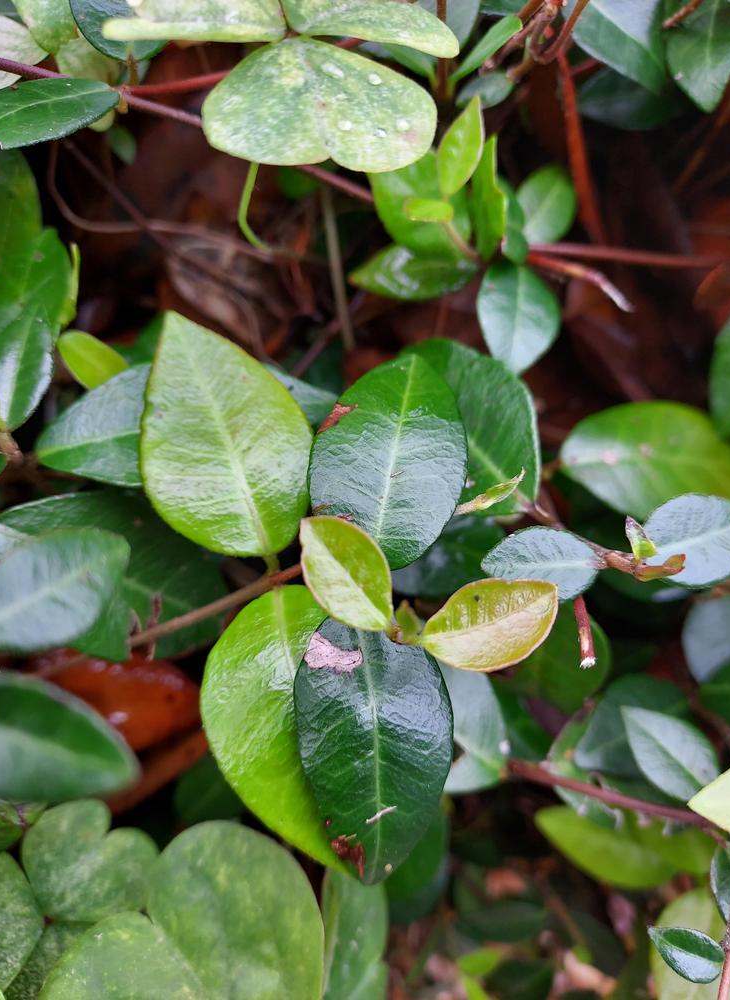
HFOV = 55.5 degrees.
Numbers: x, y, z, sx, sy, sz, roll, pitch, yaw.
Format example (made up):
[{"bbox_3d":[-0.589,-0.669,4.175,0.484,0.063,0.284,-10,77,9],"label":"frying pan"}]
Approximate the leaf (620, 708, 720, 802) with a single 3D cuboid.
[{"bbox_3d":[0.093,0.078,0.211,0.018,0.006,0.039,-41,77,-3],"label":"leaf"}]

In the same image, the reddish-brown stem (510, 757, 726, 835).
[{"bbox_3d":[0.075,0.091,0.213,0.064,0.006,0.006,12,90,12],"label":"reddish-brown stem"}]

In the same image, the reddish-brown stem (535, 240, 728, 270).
[{"bbox_3d":[0.098,-0.090,0.256,0.077,0.004,0.004,0,60,-9],"label":"reddish-brown stem"}]

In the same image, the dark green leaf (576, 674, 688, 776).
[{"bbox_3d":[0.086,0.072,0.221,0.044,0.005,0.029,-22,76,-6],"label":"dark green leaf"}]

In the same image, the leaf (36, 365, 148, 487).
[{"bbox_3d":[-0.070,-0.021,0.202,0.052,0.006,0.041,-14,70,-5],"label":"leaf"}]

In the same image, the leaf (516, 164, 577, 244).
[{"bbox_3d":[0.067,-0.107,0.253,0.023,0.007,0.032,26,86,0],"label":"leaf"}]

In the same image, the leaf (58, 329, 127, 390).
[{"bbox_3d":[-0.092,-0.044,0.235,0.030,0.007,0.019,37,84,-4],"label":"leaf"}]

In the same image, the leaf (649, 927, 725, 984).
[{"bbox_3d":[0.094,0.134,0.205,0.022,0.007,0.013,19,69,5],"label":"leaf"}]

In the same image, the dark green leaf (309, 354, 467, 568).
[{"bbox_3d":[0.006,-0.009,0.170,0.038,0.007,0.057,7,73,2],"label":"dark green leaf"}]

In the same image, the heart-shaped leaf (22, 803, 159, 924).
[{"bbox_3d":[-0.085,0.112,0.210,0.039,0.010,0.035,37,83,3],"label":"heart-shaped leaf"}]

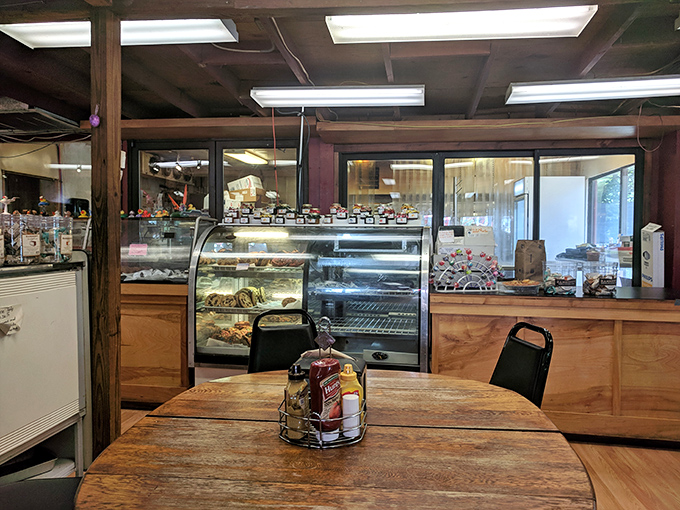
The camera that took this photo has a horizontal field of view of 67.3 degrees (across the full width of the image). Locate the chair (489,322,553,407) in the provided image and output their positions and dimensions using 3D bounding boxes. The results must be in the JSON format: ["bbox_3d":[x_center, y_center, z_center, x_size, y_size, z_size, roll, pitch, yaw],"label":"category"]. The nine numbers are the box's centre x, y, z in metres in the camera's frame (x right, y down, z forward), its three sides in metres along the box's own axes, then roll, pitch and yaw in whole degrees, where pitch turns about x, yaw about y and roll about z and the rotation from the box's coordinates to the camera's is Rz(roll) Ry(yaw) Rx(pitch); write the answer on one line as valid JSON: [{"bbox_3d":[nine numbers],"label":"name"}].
[{"bbox_3d":[0.541,0.731,2.022,0.540,0.890,0.440,0,3,-18],"label":"chair"}]

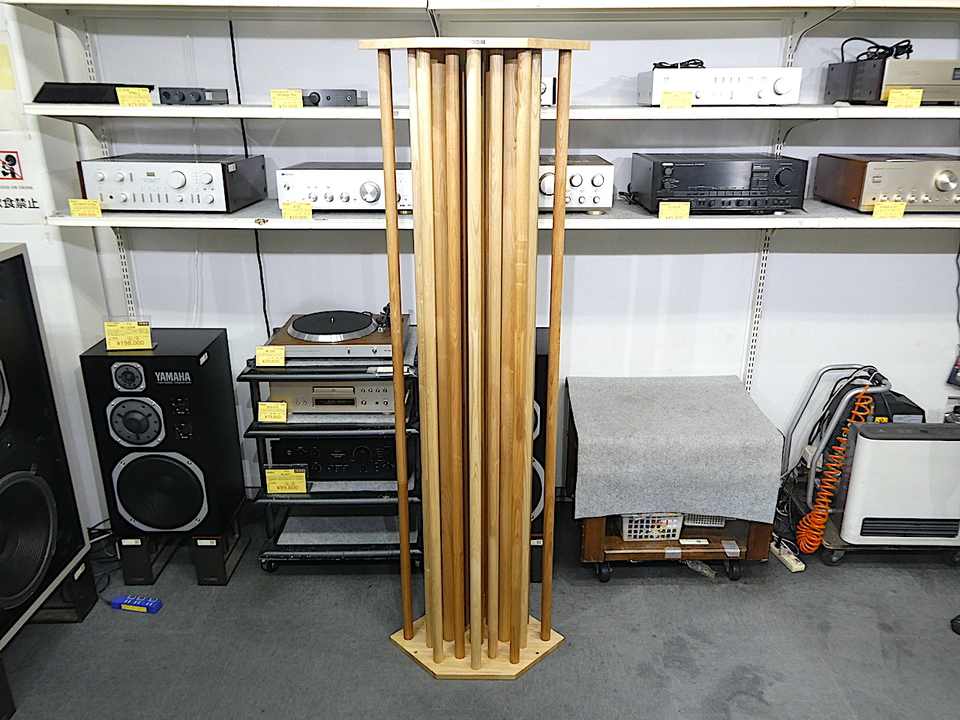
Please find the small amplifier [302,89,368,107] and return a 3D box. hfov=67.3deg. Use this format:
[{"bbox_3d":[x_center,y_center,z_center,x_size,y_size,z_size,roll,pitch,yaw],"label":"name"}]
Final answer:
[{"bbox_3d":[-0.483,-0.840,2.326,0.214,0.052,0.205,0,19,0],"label":"small amplifier"}]

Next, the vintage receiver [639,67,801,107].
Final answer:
[{"bbox_3d":[0.735,-0.847,2.263,0.435,0.104,0.340,1,19,3],"label":"vintage receiver"}]

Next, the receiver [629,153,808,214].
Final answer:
[{"bbox_3d":[0.781,-0.587,2.405,0.461,0.166,0.395,1,19,2],"label":"receiver"}]

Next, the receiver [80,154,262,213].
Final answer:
[{"bbox_3d":[-1.010,-0.599,2.445,0.457,0.158,0.430,0,19,0],"label":"receiver"}]

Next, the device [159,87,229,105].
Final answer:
[{"bbox_3d":[-0.894,-0.825,2.261,0.135,0.048,0.195,0,19,0],"label":"device"}]

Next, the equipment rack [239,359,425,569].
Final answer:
[{"bbox_3d":[-0.502,0.356,2.714,0.593,0.810,0.440,0,19,0],"label":"equipment rack"}]

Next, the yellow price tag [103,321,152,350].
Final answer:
[{"bbox_3d":[-1.154,-0.083,2.377,0.151,0.100,0.012,0,7,1],"label":"yellow price tag"}]

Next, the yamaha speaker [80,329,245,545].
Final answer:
[{"bbox_3d":[-1.100,0.258,2.580,0.375,0.675,0.312,0,19,-1],"label":"yamaha speaker"}]

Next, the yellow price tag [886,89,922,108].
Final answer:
[{"bbox_3d":[1.255,-0.770,2.126,0.092,0.054,0.012,0,2,0],"label":"yellow price tag"}]

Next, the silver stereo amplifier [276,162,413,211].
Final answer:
[{"bbox_3d":[-0.420,-0.588,2.454,0.438,0.137,0.375,0,19,0],"label":"silver stereo amplifier"}]

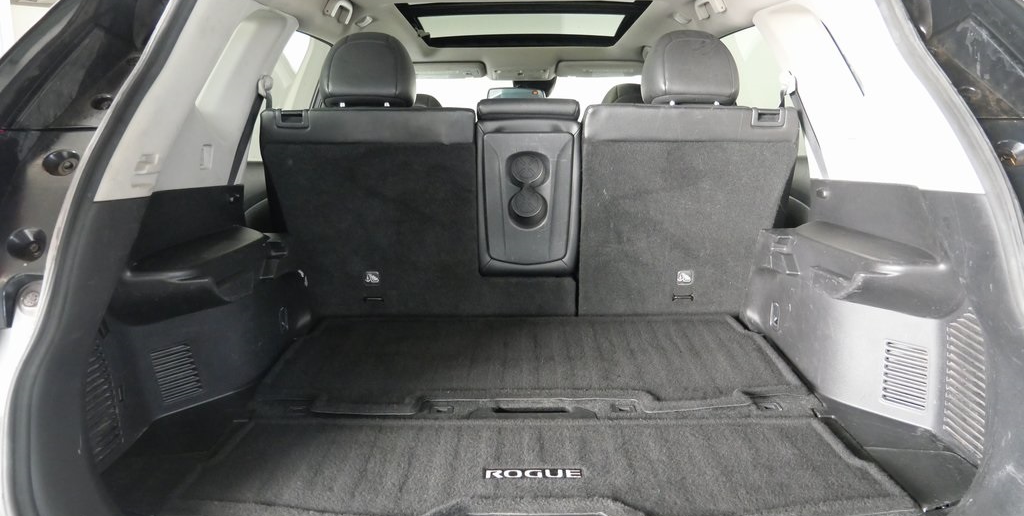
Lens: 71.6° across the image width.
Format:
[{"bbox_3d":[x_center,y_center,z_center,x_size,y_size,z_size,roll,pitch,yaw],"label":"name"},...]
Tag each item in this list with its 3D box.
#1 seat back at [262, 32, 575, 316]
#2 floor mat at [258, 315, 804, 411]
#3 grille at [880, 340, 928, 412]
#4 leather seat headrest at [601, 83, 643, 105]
[{"bbox_3d":[-0.210,-0.178,1.730,0.710,0.690,0.190,0,18,0],"label":"seat back"},{"bbox_3d":[0.036,0.215,1.495,1.000,0.035,0.520,0,13,0],"label":"floor mat"},{"bbox_3d":[0.659,0.199,1.186,0.015,0.110,0.073,-12,17,-43],"label":"grille"},{"bbox_3d":[0.412,-0.490,2.410,0.260,0.200,0.120,0,17,0],"label":"leather seat headrest"}]

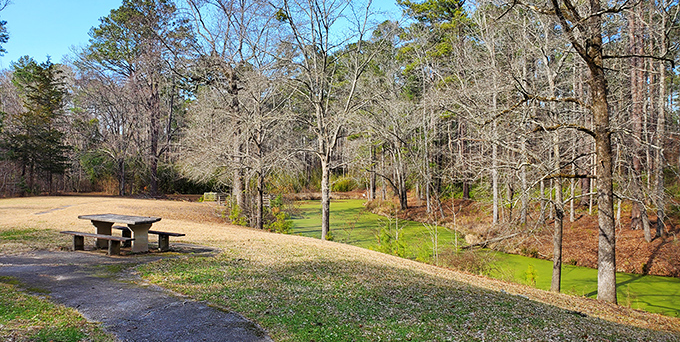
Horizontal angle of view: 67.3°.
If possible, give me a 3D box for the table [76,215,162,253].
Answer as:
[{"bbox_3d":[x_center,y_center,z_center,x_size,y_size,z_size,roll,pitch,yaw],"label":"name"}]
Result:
[{"bbox_3d":[-5.070,1.460,11.860,2.000,0.760,0.800,0,-1,31],"label":"table"}]

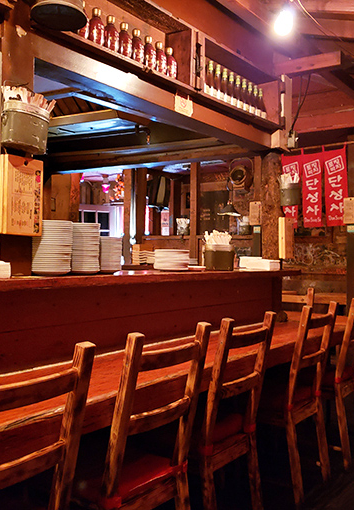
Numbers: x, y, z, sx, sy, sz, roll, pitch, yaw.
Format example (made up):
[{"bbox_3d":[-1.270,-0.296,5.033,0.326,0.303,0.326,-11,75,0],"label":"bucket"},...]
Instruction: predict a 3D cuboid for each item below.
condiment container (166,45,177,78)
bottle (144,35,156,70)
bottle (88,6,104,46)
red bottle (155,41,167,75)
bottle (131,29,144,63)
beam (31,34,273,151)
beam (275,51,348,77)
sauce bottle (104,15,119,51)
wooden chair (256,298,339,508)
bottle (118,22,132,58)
[{"bbox_3d":[-0.036,-1.098,2.936,0.078,0.186,0.078,1,0,0],"label":"condiment container"},{"bbox_3d":[-0.129,-0.935,2.394,0.065,0.183,0.065,1,0,0],"label":"bottle"},{"bbox_3d":[-0.333,-0.939,2.130,0.065,0.183,0.065,1,0,0],"label":"bottle"},{"bbox_3d":[-0.078,-0.993,2.580,0.065,0.164,0.065,1,0,0],"label":"red bottle"},{"bbox_3d":[-0.208,-1.102,2.709,0.078,0.186,0.078,1,0,0],"label":"bottle"},{"bbox_3d":[-0.002,-0.779,2.743,0.150,0.105,1.930,1,0,38],"label":"beam"},{"bbox_3d":[0.866,-1.228,3.316,0.460,0.110,0.100,1,0,38],"label":"beam"},{"bbox_3d":[-0.292,-0.993,2.299,0.065,0.164,0.065,1,0,0],"label":"sauce bottle"},{"bbox_3d":[0.556,0.728,2.699,0.440,0.950,0.385,0,0,37],"label":"wooden chair"},{"bbox_3d":[-0.242,-0.994,2.365,0.065,0.164,0.065,1,0,0],"label":"bottle"}]

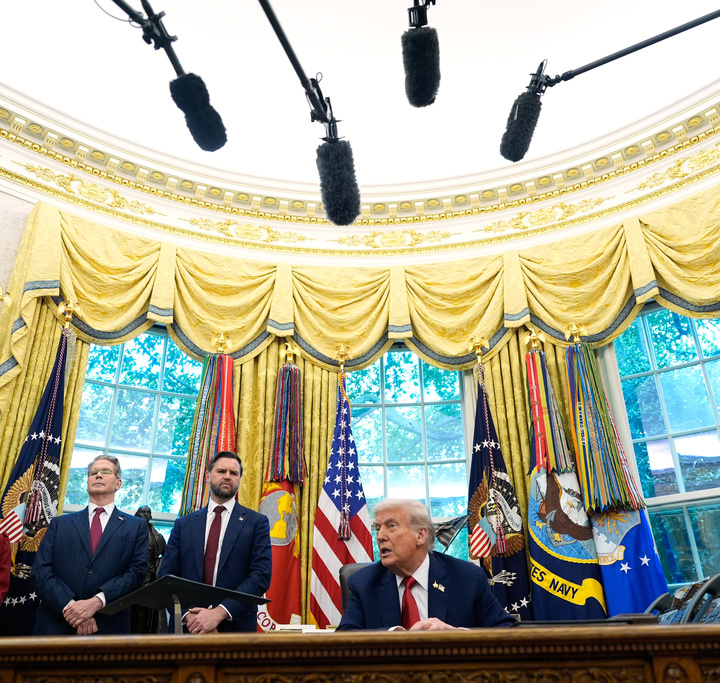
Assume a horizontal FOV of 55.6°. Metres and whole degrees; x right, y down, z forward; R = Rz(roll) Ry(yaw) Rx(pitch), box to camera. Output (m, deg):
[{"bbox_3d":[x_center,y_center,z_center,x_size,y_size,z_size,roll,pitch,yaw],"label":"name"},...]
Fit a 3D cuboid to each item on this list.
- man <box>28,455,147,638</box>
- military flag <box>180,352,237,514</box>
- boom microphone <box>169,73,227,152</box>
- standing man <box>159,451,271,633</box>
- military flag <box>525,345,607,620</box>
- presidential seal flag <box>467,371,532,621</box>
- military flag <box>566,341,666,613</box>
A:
[{"bbox_3d":[-1.395,1.476,3.474,0.580,1.860,0.370,7,-26,-15],"label":"man"},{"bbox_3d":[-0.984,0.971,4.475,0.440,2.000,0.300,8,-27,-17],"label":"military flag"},{"bbox_3d":[-0.416,-0.590,1.760,0.098,0.098,0.215,-10,-66,18],"label":"boom microphone"},{"bbox_3d":[-0.748,1.488,3.575,0.590,1.910,0.370,1,-25,-5],"label":"standing man"},{"bbox_3d":[1.301,1.063,4.410,0.500,2.344,0.320,-8,-26,14],"label":"military flag"},{"bbox_3d":[0.893,1.214,4.517,0.460,2.171,0.300,-5,-26,9],"label":"presidential seal flag"},{"bbox_3d":[1.595,1.032,4.343,0.480,2.337,0.320,-10,-27,18],"label":"military flag"}]

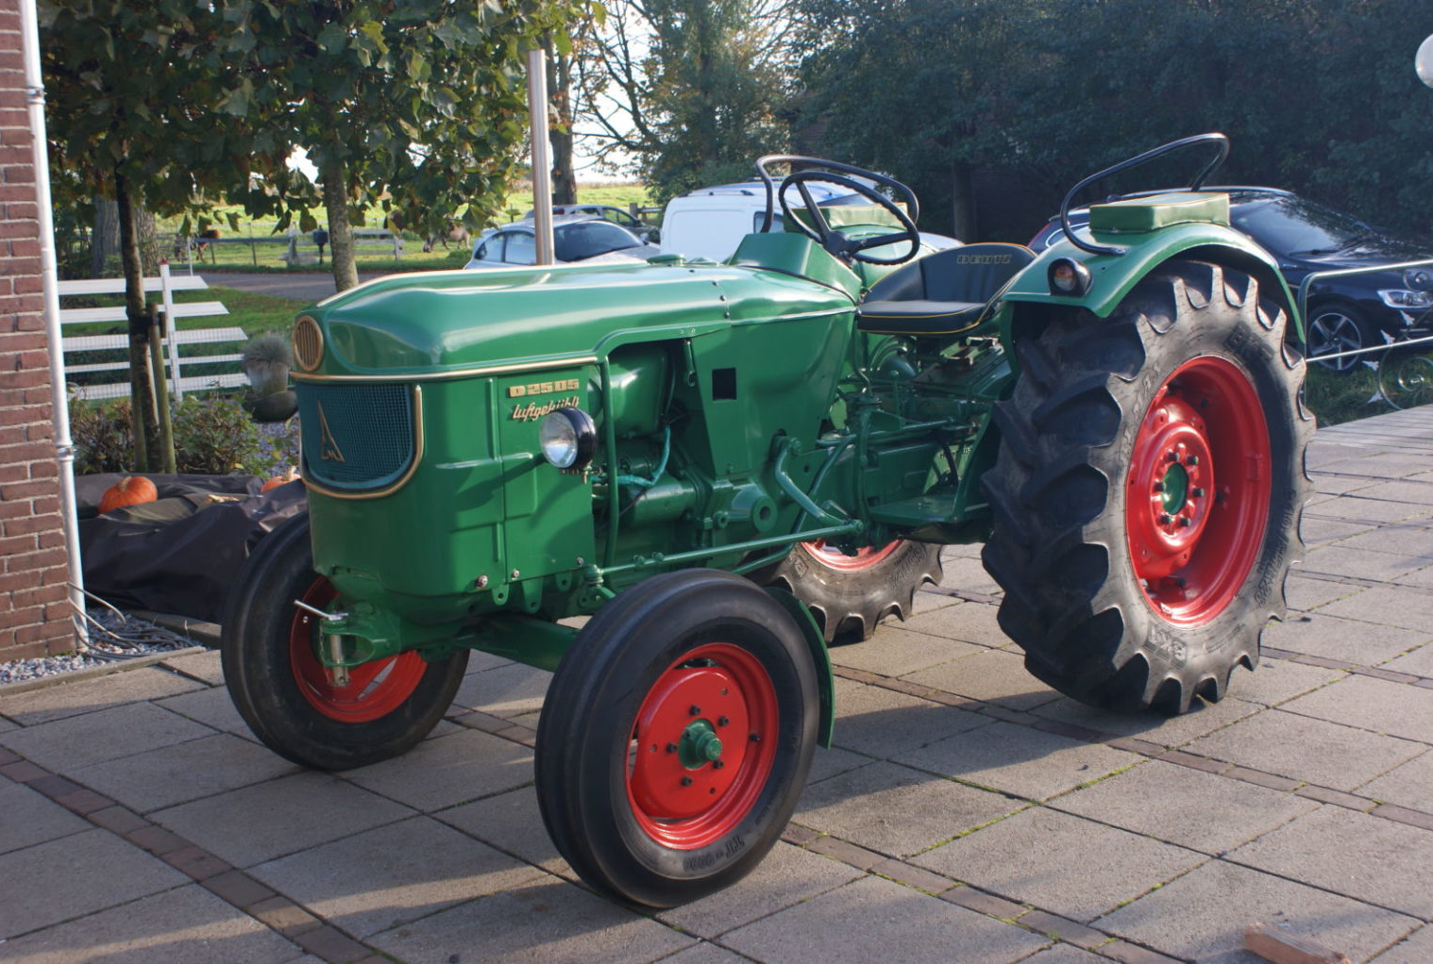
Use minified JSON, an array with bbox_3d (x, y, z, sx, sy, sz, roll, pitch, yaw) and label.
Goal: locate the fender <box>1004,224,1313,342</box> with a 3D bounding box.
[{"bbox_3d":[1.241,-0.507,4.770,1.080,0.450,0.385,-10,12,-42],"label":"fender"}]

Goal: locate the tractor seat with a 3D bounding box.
[{"bbox_3d":[0.722,-0.587,5.056,0.430,0.260,0.480,-10,12,-42],"label":"tractor seat"}]

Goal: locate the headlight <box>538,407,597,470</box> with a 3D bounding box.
[{"bbox_3d":[-0.309,-0.096,3.648,0.132,0.132,0.100,7,13,43],"label":"headlight"}]

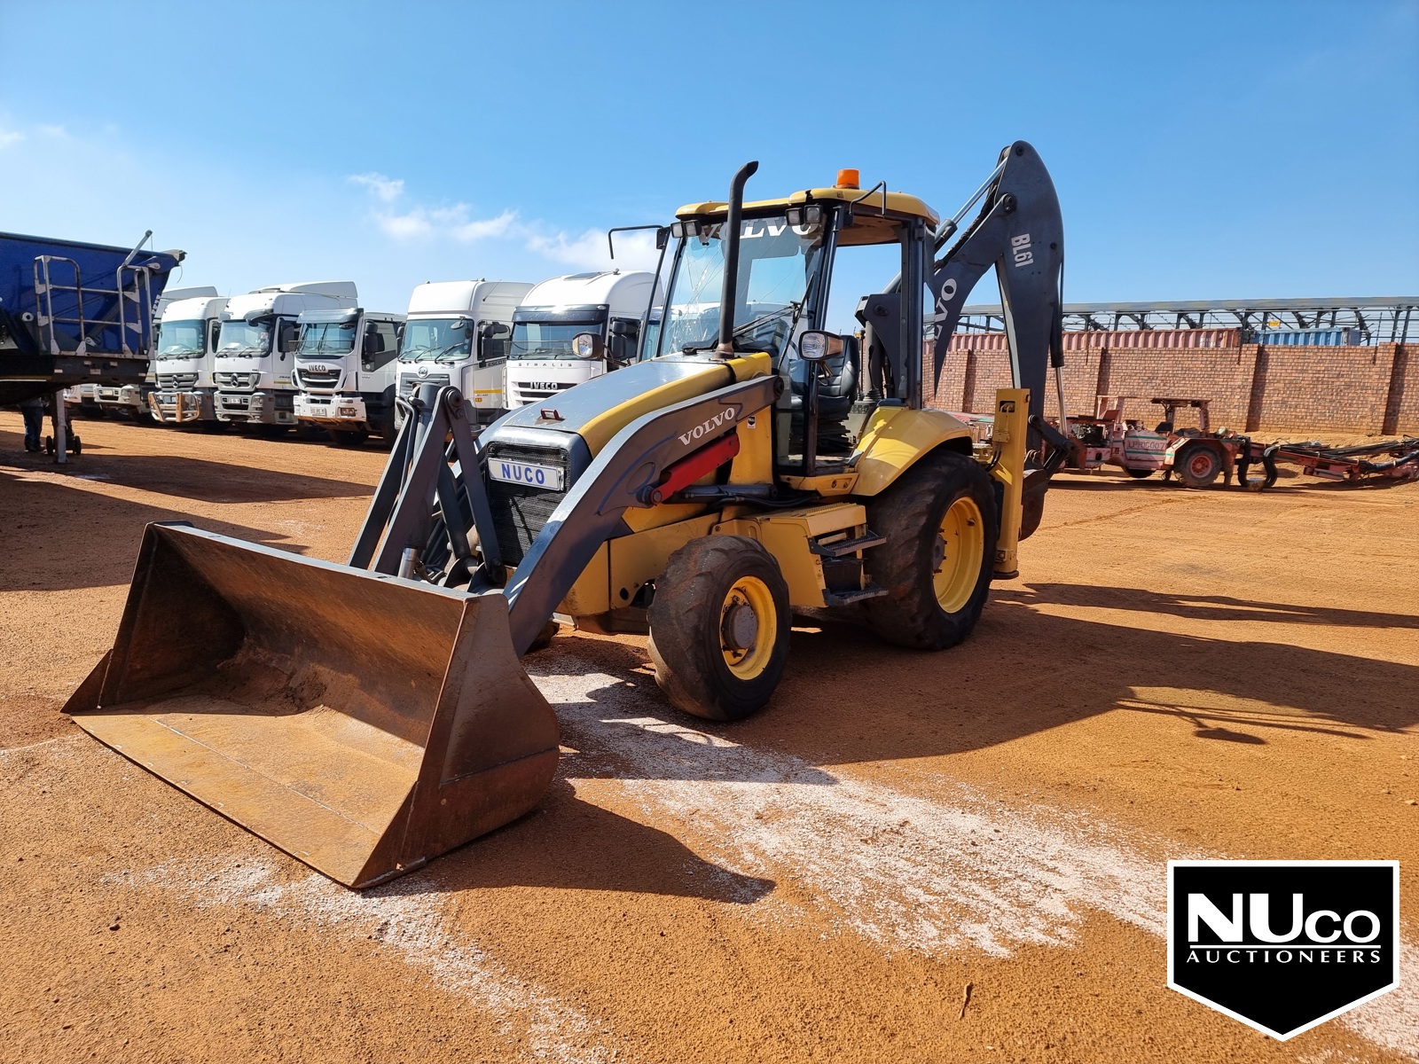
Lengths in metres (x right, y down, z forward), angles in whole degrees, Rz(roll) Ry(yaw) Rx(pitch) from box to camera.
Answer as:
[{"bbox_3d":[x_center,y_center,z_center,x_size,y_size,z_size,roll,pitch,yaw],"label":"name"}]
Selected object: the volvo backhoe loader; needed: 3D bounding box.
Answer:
[{"bbox_3d":[0.036,-1.076,6.101,2.460,3.650,6.490,9,10,37],"label":"volvo backhoe loader"}]

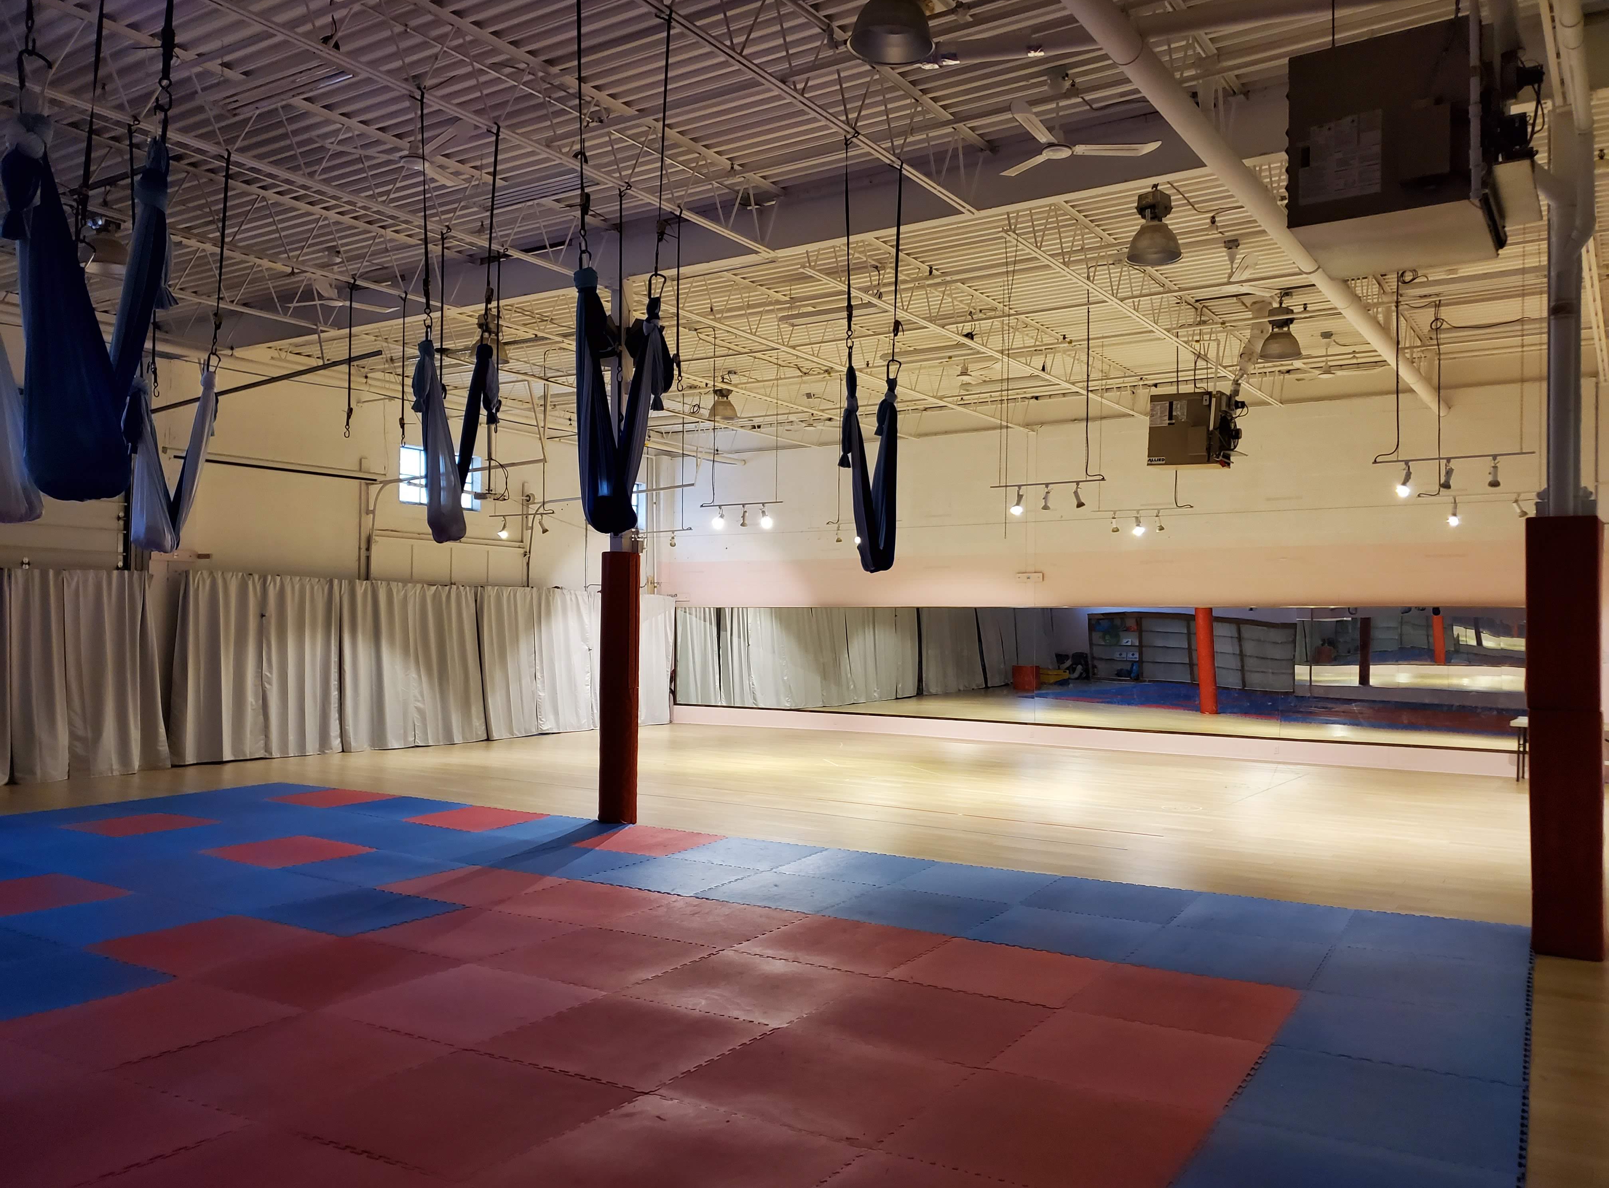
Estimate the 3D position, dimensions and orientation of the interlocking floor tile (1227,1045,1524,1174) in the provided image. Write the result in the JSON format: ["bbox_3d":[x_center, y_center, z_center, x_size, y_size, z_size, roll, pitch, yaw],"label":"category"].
[{"bbox_3d":[2.254,1.993,4.704,0.987,0.030,0.987,0,-2,31],"label":"interlocking floor tile"}]

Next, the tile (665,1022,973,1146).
[{"bbox_3d":[0.059,2.001,4.931,1.000,0.025,1.000,0,-2,31],"label":"tile"}]

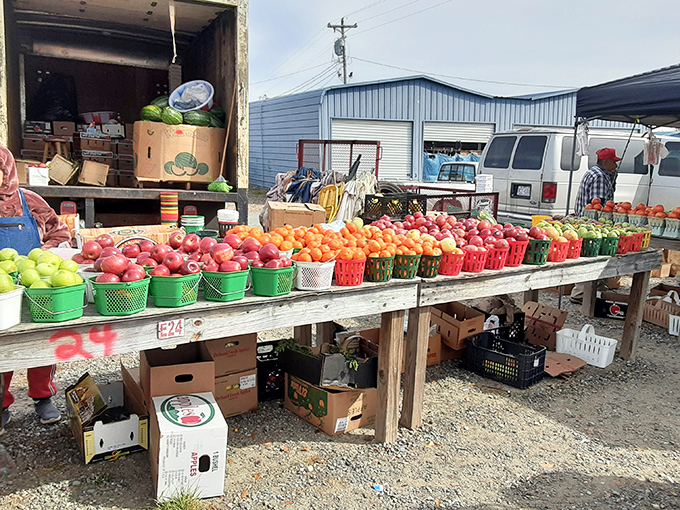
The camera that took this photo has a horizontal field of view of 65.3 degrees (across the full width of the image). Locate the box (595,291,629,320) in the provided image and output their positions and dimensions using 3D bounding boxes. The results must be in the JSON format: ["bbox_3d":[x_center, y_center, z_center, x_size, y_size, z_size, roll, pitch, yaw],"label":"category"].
[{"bbox_3d":[3.057,0.575,5.918,0.410,0.215,0.330,5,11,17],"label":"box"}]

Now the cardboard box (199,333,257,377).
[{"bbox_3d":[-0.744,0.526,3.186,0.325,0.258,0.420,-7,14,-33],"label":"cardboard box"}]

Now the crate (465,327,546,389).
[{"bbox_3d":[1.270,0.790,4.045,0.320,0.251,0.473,-7,14,-41],"label":"crate"}]

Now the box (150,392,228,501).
[{"bbox_3d":[-0.755,0.933,2.635,0.296,0.333,0.412,0,9,-22],"label":"box"}]

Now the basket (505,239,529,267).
[{"bbox_3d":[1.179,-0.018,3.578,0.165,0.158,0.165,-5,12,-35],"label":"basket"}]

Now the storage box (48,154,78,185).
[{"bbox_3d":[-2.883,-0.886,5.480,0.225,0.235,0.200,30,7,-29],"label":"storage box"}]

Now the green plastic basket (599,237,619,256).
[{"bbox_3d":[1.870,-0.068,3.730,0.160,0.130,0.160,-5,12,-31],"label":"green plastic basket"}]

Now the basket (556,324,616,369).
[{"bbox_3d":[1.900,0.667,4.070,0.175,0.255,0.400,-8,13,-39],"label":"basket"}]

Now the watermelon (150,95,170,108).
[{"bbox_3d":[-2.030,-1.719,6.100,0.300,0.205,0.220,-1,11,-15],"label":"watermelon"}]

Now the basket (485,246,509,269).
[{"bbox_3d":[0.925,0.012,3.175,0.160,0.130,0.160,-5,12,-31],"label":"basket"}]

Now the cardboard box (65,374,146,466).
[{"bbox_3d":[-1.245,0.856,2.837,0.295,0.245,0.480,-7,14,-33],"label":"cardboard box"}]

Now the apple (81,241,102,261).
[{"bbox_3d":[-1.162,-0.021,2.480,0.090,0.088,0.090,-5,13,-25],"label":"apple"}]

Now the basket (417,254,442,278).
[{"bbox_3d":[0.524,0.058,3.141,0.165,0.145,0.165,2,10,0],"label":"basket"}]

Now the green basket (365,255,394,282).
[{"bbox_3d":[0.231,0.074,3.084,0.166,0.145,0.166,1,12,0],"label":"green basket"}]

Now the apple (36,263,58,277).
[{"bbox_3d":[-1.320,0.077,2.390,0.088,0.080,0.088,-5,13,-26],"label":"apple"}]

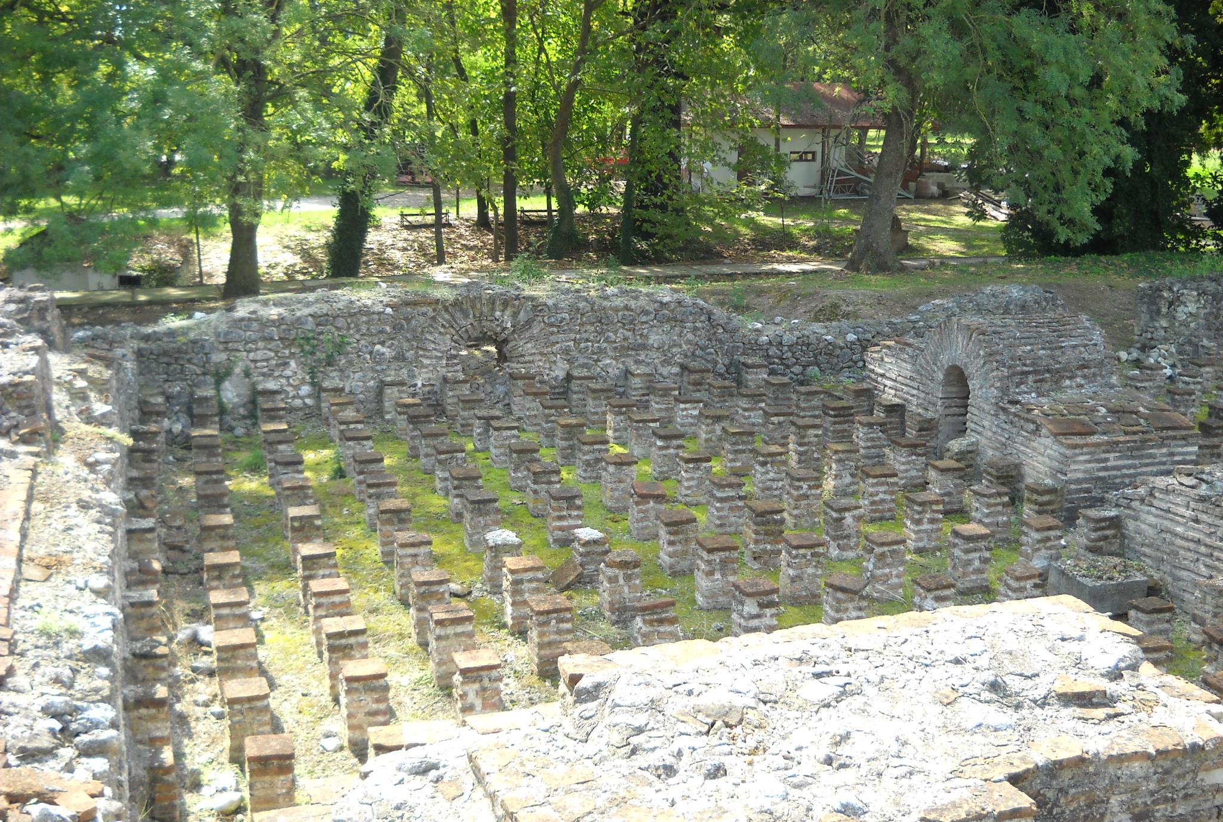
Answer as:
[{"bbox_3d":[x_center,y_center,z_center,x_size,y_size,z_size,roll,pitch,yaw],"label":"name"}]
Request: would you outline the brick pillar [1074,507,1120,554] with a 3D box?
[{"bbox_3d":[5.057,1.279,15.115,0.329,0.414,0.315,-4,15,-17],"label":"brick pillar"}]

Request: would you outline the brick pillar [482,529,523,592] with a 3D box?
[{"bbox_3d":[-0.991,1.381,13.199,0.301,0.477,0.288,-4,14,-17],"label":"brick pillar"}]

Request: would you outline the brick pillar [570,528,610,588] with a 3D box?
[{"bbox_3d":[-0.198,1.327,13.138,0.295,0.437,0.286,-3,16,-17],"label":"brick pillar"}]

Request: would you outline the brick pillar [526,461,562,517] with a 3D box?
[{"bbox_3d":[-0.695,0.813,14.837,0.307,0.497,0.290,-3,15,-17],"label":"brick pillar"}]

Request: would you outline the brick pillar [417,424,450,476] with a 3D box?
[{"bbox_3d":[-1.988,0.446,16.262,0.307,0.476,0.290,-3,15,-17],"label":"brick pillar"}]

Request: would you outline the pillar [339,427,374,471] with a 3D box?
[{"bbox_3d":[-3.346,0.590,19.123,0.331,0.563,0.331,-3,16,-17],"label":"pillar"}]

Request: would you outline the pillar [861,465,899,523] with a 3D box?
[{"bbox_3d":[3.233,0.995,17.427,0.327,0.598,0.327,-5,16,-17],"label":"pillar"}]

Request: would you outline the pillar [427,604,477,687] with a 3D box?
[{"bbox_3d":[-1.229,1.796,11.132,0.302,0.551,0.285,-3,16,-17],"label":"pillar"}]

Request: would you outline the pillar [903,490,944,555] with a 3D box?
[{"bbox_3d":[3.239,1.175,15.080,0.312,0.575,0.312,-4,15,-17],"label":"pillar"}]

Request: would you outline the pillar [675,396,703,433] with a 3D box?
[{"bbox_3d":[1.136,0.068,21.510,0.331,0.504,0.331,-3,16,-17],"label":"pillar"}]

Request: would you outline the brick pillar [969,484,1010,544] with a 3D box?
[{"bbox_3d":[4.357,1.186,16.714,0.319,0.595,0.319,-5,16,-17],"label":"brick pillar"}]

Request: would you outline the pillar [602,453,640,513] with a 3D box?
[{"bbox_3d":[0.100,0.900,18.023,0.331,0.649,0.331,-3,16,-17],"label":"pillar"}]

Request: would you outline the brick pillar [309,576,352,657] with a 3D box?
[{"bbox_3d":[-2.703,1.970,13.934,0.336,0.634,0.336,-5,16,-17],"label":"brick pillar"}]

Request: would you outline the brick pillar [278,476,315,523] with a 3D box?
[{"bbox_3d":[-3.254,0.974,15.014,0.322,0.513,0.322,-4,15,-17],"label":"brick pillar"}]

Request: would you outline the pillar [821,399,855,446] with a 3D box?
[{"bbox_3d":[3.027,0.184,19.401,0.329,0.562,0.315,-4,15,-17],"label":"pillar"}]

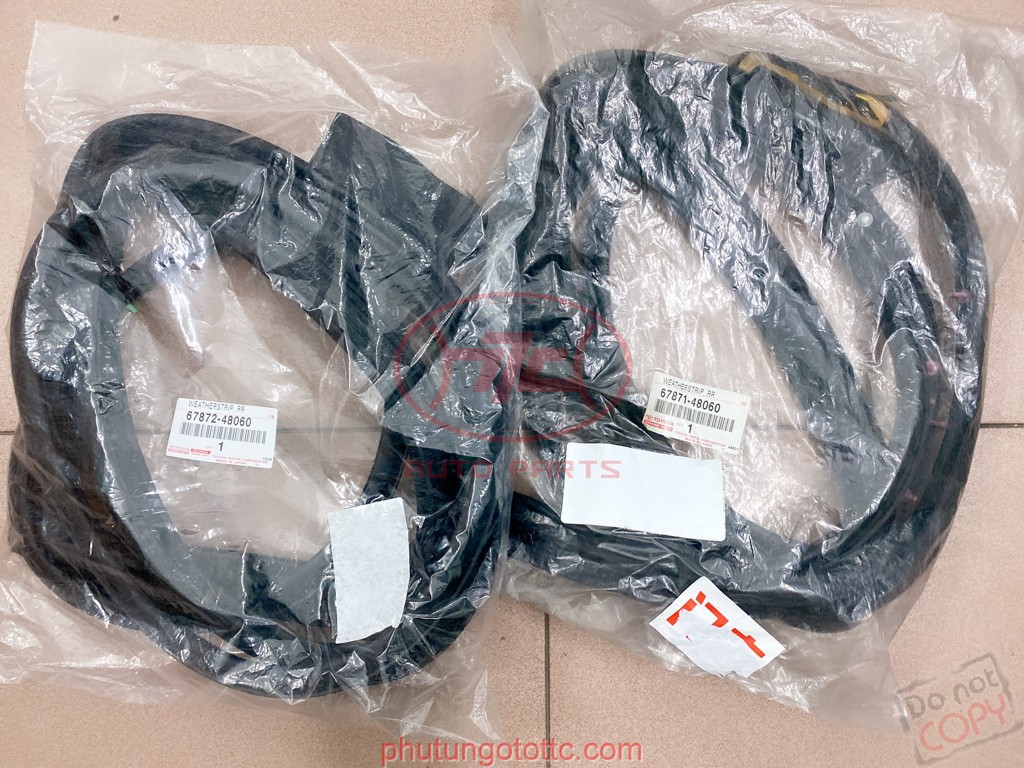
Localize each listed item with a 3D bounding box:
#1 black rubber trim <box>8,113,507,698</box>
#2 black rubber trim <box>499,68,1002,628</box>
[{"bbox_3d":[-0.206,0.007,0.624,0.406,0.060,0.477,0,83,0],"label":"black rubber trim"},{"bbox_3d":[0.190,-0.050,0.631,0.394,0.060,0.467,9,83,1],"label":"black rubber trim"}]

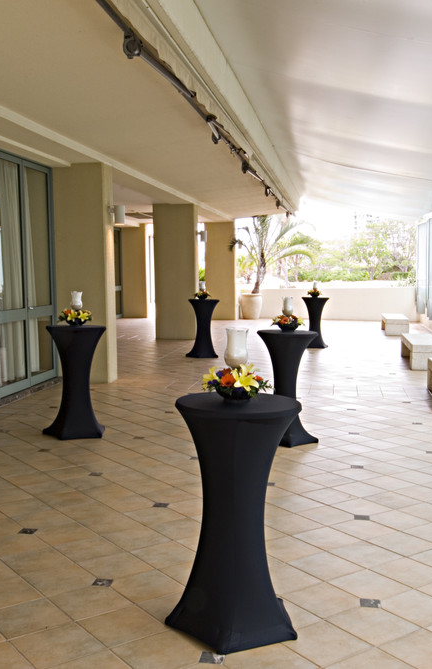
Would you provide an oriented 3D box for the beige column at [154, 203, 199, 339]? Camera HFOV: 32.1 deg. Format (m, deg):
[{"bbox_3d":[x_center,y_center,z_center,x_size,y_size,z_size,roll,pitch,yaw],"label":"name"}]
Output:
[{"bbox_3d":[-0.943,-1.510,18.244,0.938,3.211,0.524,0,5,9],"label":"beige column"}]

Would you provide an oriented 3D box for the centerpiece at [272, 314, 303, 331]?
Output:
[{"bbox_3d":[0.699,-0.114,7.264,0.314,0.160,0.314,0,5,9],"label":"centerpiece"}]

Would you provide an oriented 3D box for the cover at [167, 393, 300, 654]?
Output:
[{"bbox_3d":[0.105,0.870,3.675,0.630,1.100,0.630,0,5,0],"label":"cover"}]

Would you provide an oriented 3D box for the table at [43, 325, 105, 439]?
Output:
[{"bbox_3d":[-1.456,0.487,7.850,0.630,1.100,0.630,0,5,0],"label":"table"}]

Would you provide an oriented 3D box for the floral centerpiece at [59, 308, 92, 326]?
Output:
[{"bbox_3d":[-1.456,-0.150,7.794,0.345,0.180,0.335,0,5,0],"label":"floral centerpiece"}]

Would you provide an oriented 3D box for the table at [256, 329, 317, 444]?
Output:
[{"bbox_3d":[0.719,0.524,7.629,0.630,1.100,0.630,0,5,0],"label":"table"}]

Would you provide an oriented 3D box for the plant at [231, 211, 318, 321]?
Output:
[{"bbox_3d":[1.867,-2.333,24.315,2.752,3.700,2.615,0,5,9],"label":"plant"}]

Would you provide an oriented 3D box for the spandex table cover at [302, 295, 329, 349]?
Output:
[{"bbox_3d":[2.095,-0.277,15.791,0.625,1.095,0.625,0,5,9],"label":"spandex table cover"}]

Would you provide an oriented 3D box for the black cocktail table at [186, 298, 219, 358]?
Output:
[{"bbox_3d":[-0.228,-0.128,14.497,0.625,1.095,0.625,0,5,9],"label":"black cocktail table"}]

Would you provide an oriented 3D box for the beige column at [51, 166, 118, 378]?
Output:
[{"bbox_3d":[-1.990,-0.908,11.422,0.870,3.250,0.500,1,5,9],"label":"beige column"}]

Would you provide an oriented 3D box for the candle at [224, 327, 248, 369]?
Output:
[{"bbox_3d":[0.096,0.071,3.511,0.117,0.203,0.117,0,5,9],"label":"candle"}]

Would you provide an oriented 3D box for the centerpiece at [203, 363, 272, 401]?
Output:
[{"bbox_3d":[0.104,0.235,3.619,0.335,0.175,0.325,0,5,0],"label":"centerpiece"}]

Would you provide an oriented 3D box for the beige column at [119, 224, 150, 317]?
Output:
[{"bbox_3d":[-2.854,-2.212,26.537,0.946,3.211,0.524,0,5,9],"label":"beige column"}]

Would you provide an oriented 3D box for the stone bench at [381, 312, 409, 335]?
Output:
[{"bbox_3d":[4.915,-0.269,20.600,0.580,0.445,2.150,1,5,9],"label":"stone bench"}]

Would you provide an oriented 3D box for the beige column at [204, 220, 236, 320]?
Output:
[{"bbox_3d":[0.158,-2.096,24.700,0.972,3.211,0.524,0,5,9],"label":"beige column"}]

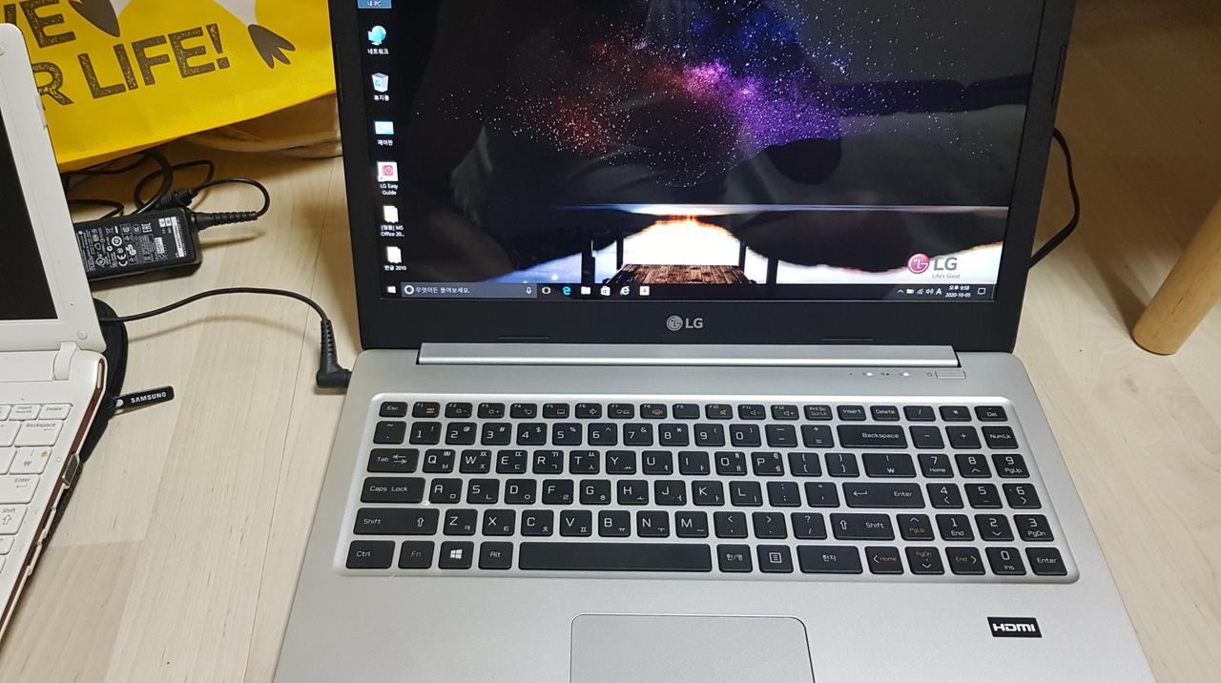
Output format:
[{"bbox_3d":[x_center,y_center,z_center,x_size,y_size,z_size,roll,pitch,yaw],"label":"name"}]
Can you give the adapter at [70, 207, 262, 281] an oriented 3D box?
[{"bbox_3d":[-0.295,-0.062,0.601,0.123,0.027,0.039,-11,84,-13],"label":"adapter"}]

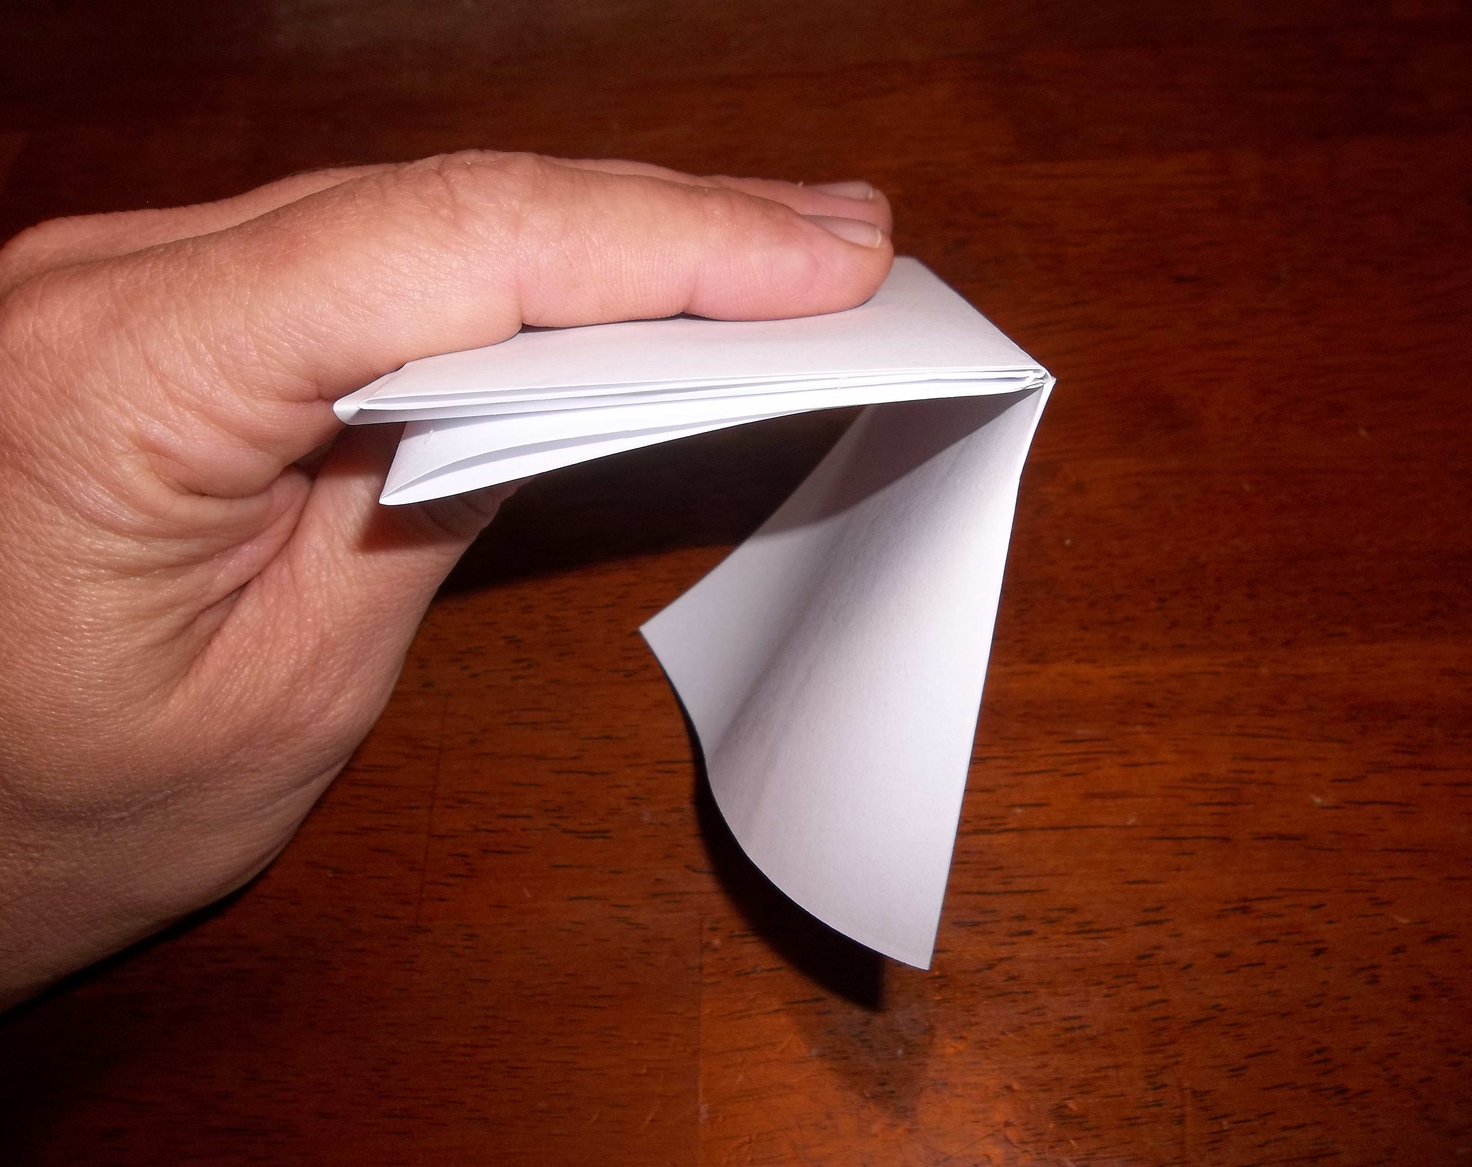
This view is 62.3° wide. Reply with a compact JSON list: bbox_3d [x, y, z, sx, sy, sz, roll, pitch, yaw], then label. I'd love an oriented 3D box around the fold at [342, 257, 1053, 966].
[{"bbox_3d":[-0.005,-0.001,0.186,0.079,0.080,0.086,-3,24,-1],"label":"fold"}]

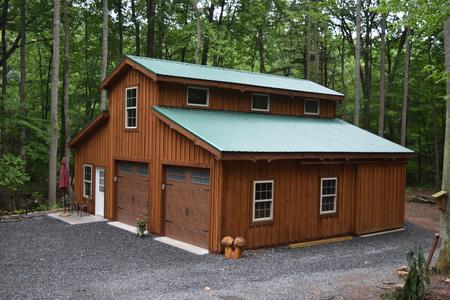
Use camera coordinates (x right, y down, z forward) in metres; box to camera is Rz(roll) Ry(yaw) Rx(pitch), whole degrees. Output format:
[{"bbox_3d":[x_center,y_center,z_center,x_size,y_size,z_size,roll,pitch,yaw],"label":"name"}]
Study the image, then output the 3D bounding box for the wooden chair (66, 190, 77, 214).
[{"bbox_3d":[-7.070,2.385,23.050,0.510,0.930,0.550,1,0,-7],"label":"wooden chair"}]

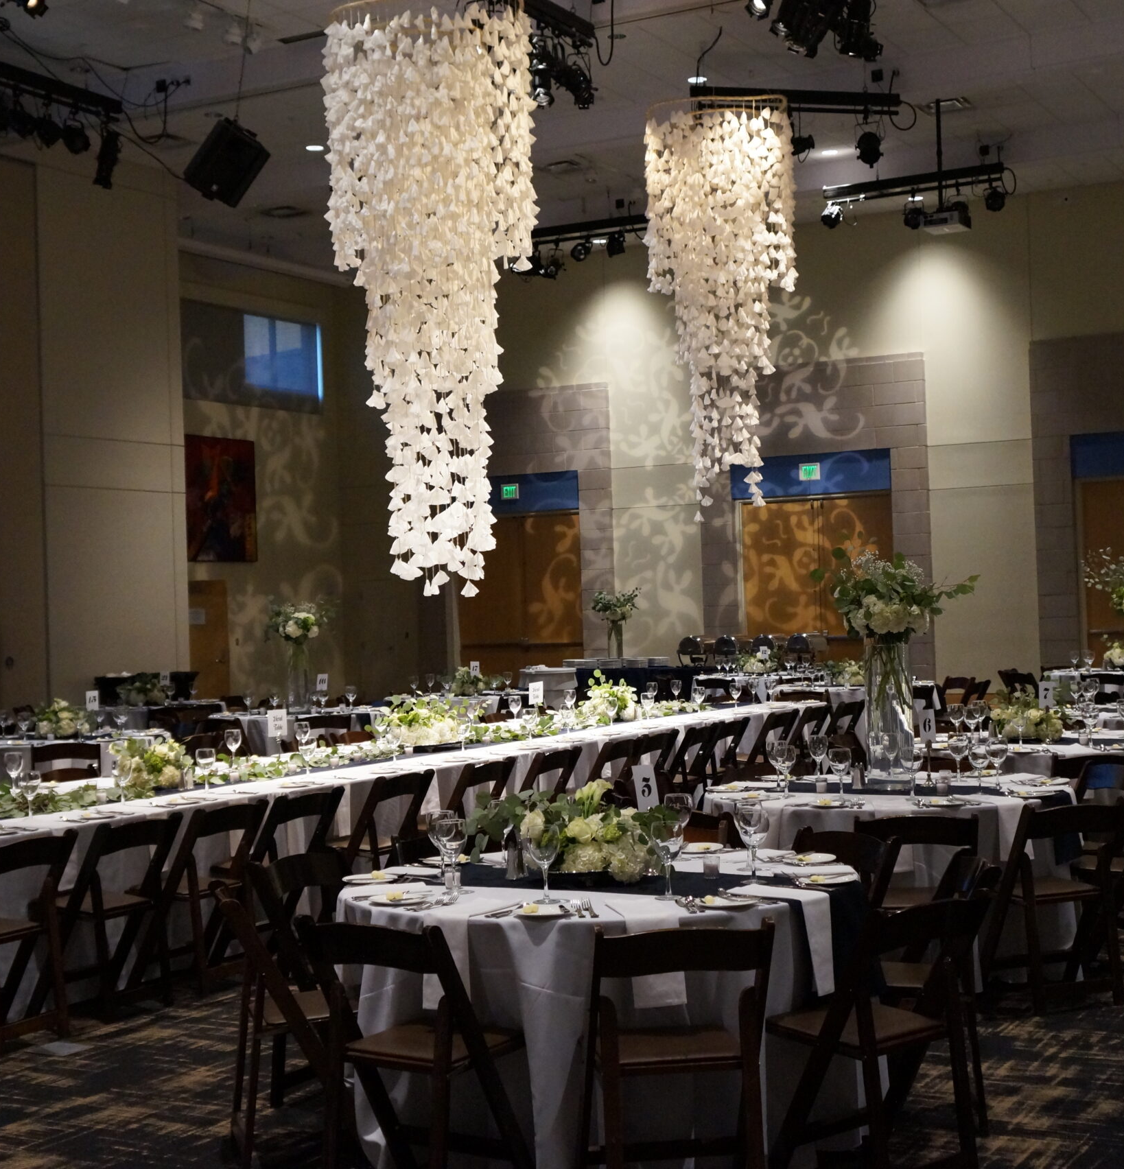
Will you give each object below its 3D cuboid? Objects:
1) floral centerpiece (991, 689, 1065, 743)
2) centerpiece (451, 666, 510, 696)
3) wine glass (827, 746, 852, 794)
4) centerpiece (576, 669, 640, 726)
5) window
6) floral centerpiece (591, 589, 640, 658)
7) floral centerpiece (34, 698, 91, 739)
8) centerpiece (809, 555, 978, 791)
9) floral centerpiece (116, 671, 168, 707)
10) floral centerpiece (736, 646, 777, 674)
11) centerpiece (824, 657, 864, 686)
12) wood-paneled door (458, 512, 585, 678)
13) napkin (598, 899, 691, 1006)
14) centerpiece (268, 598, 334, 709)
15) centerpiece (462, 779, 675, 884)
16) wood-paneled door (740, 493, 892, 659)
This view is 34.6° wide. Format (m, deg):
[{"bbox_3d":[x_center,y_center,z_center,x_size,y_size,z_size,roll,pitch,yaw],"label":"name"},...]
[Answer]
[{"bbox_3d":[2.440,0.689,9.420,0.400,0.280,0.330,-2,-1,30],"label":"floral centerpiece"},{"bbox_3d":[-0.814,0.913,17.400,0.490,0.280,0.360,-2,-1,30],"label":"centerpiece"},{"bbox_3d":[1.094,0.739,7.120,0.092,0.200,0.092,-2,-1,9],"label":"wine glass"},{"bbox_3d":[0.317,0.770,12.450,0.450,0.360,0.420,-2,-1,1],"label":"centerpiece"},{"bbox_3d":[-4.834,-3.535,28.300,0.120,1.500,3.560,-2,-1,30],"label":"window"},{"bbox_3d":[0.679,0.556,23.200,0.620,1.030,0.500,-2,-1,2],"label":"floral centerpiece"},{"bbox_3d":[-3.493,0.929,12.600,0.390,0.280,0.340,-2,-1,30],"label":"floral centerpiece"},{"bbox_3d":[1.396,0.350,7.600,0.690,1.010,0.580,-2,-1,10],"label":"centerpiece"},{"bbox_3d":[-4.033,1.002,17.300,0.430,0.310,0.360,-2,-1,30],"label":"floral centerpiece"},{"bbox_3d":[2.120,0.833,19.700,0.460,0.300,0.420,-2,-1,6],"label":"floral centerpiece"},{"bbox_3d":[2.658,0.792,16.600,0.480,0.270,0.420,-2,-1,9],"label":"centerpiece"},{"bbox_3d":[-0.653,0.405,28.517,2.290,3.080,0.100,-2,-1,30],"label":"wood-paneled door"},{"bbox_3d":[0.218,0.962,4.727,0.145,0.215,0.280,-2,-1,-10],"label":"napkin"},{"bbox_3d":[-2.182,0.581,15.100,0.570,0.960,0.500,-2,-1,-8],"label":"centerpiece"},{"bbox_3d":[0.022,0.699,5.170,0.550,0.290,0.390,-2,-1,30],"label":"centerpiece"},{"bbox_3d":[3.749,0.273,26.261,2.400,3.050,0.120,-2,-1,30],"label":"wood-paneled door"}]

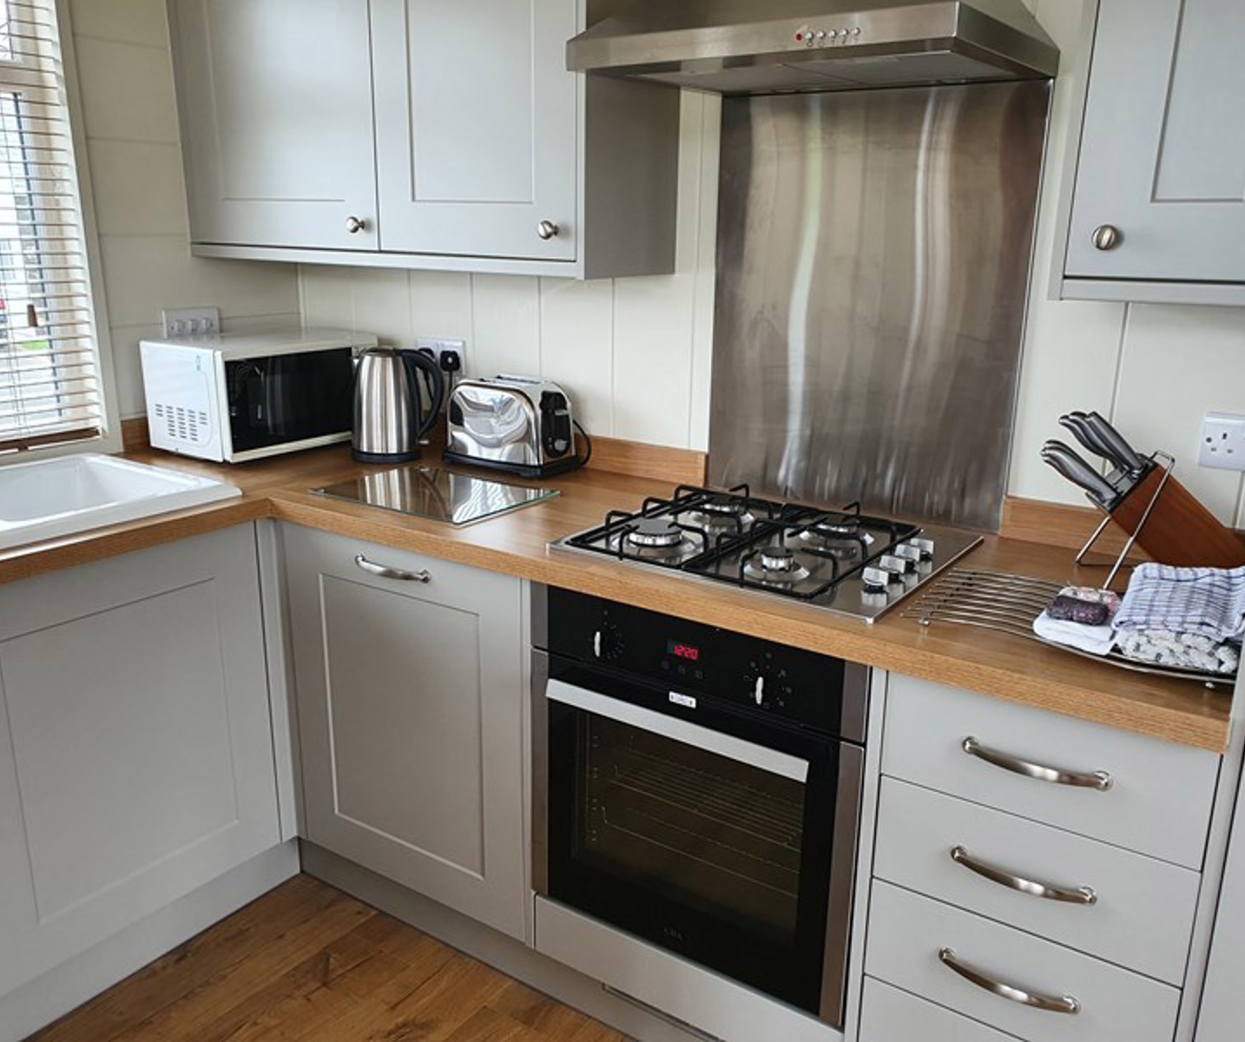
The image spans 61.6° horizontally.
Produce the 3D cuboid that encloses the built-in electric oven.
[{"bbox_3d":[0.228,0.372,1.835,0.595,0.595,0.570,11,18,33],"label":"built-in electric oven"}]

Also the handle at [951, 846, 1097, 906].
[{"bbox_3d":[0.504,0.453,1.325,0.180,0.020,0.035,11,18,33],"label":"handle"}]

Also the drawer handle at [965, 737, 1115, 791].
[{"bbox_3d":[0.506,0.300,1.283,0.180,0.020,0.035,11,18,33],"label":"drawer handle"}]

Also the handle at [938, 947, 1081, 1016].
[{"bbox_3d":[0.502,0.607,1.366,0.180,0.020,0.035,11,18,33],"label":"handle"}]

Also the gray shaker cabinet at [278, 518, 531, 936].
[{"bbox_3d":[-0.261,0.326,2.214,0.607,0.711,0.580,11,18,33],"label":"gray shaker cabinet"}]

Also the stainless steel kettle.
[{"bbox_3d":[-0.526,-0.269,2.415,0.220,0.248,0.158,1,15,2],"label":"stainless steel kettle"}]

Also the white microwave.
[{"bbox_3d":[-0.862,-0.314,2.546,0.320,0.257,0.448,12,19,35],"label":"white microwave"}]

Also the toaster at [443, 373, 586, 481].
[{"bbox_3d":[-0.253,-0.222,2.353,0.275,0.195,0.155,11,18,32],"label":"toaster"}]

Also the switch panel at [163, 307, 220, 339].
[{"bbox_3d":[-1.047,-0.474,2.551,0.011,0.086,0.147,11,18,33],"label":"switch panel"}]

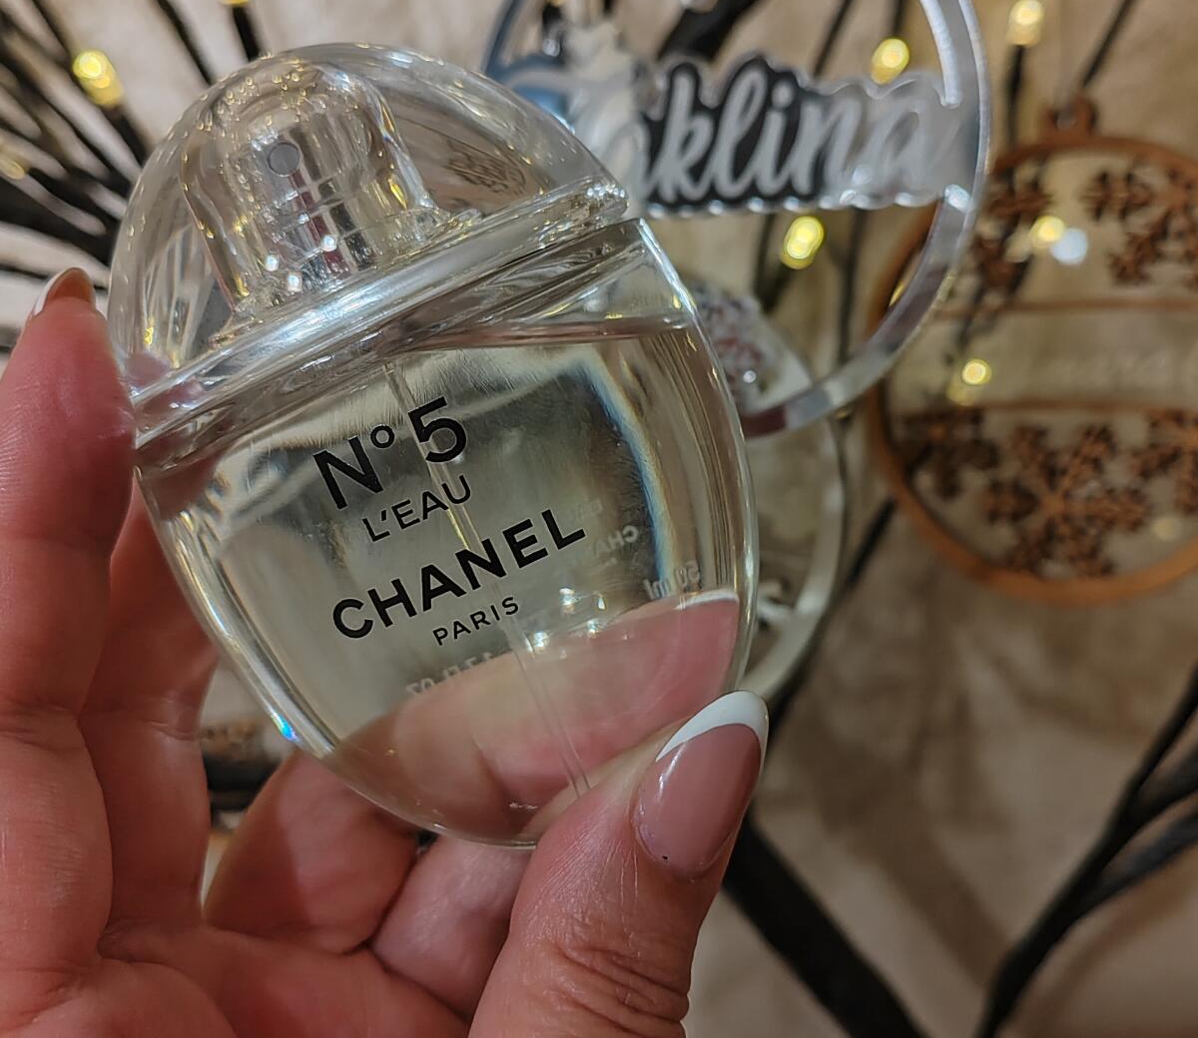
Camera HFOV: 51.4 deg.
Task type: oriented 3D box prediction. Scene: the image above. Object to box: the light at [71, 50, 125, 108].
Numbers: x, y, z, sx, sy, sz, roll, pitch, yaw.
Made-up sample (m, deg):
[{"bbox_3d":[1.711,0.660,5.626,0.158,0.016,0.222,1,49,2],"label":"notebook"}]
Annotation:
[{"bbox_3d":[-0.131,-0.115,0.325,0.008,0.014,0.008,-28,31,-11],"label":"light"}]

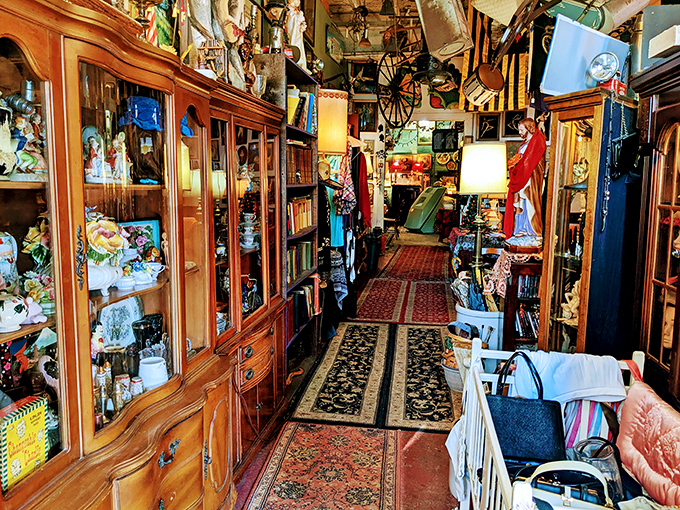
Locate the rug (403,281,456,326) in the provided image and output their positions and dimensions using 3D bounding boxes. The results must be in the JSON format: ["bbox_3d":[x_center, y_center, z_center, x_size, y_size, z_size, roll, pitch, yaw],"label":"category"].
[{"bbox_3d":[1.211,0.590,7.045,0.643,0.012,2.478,2,8,9],"label":"rug"}]

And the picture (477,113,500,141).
[{"bbox_3d":[3.106,-2.677,11.100,0.469,0.579,0.030,2,8,9],"label":"picture"}]

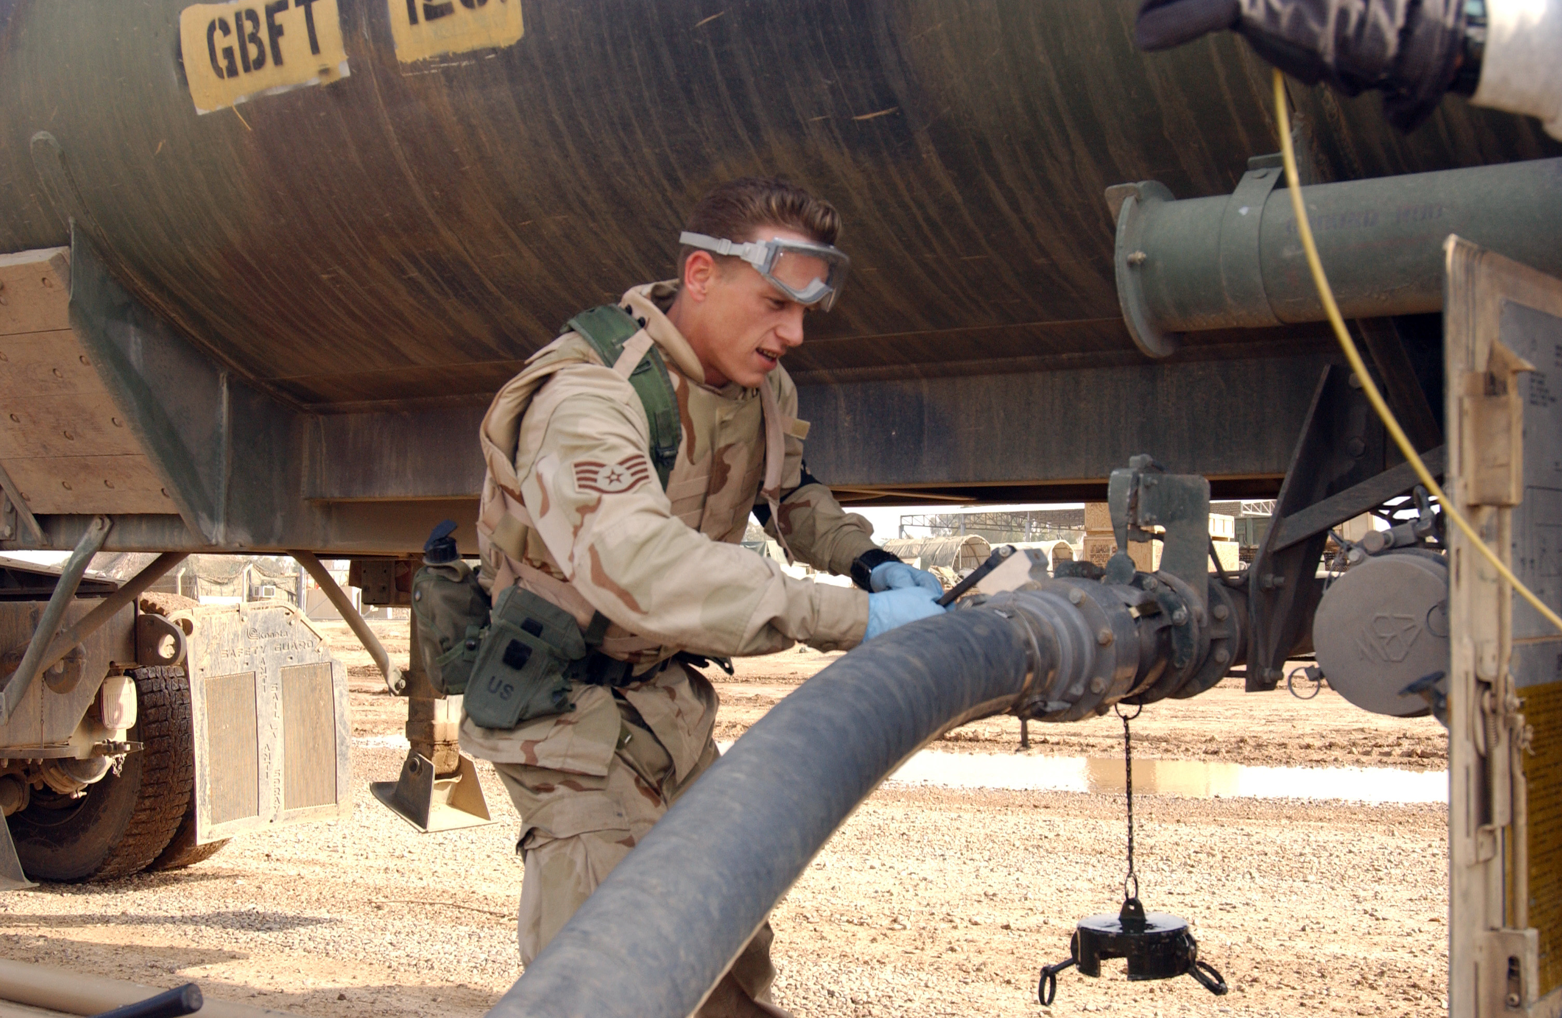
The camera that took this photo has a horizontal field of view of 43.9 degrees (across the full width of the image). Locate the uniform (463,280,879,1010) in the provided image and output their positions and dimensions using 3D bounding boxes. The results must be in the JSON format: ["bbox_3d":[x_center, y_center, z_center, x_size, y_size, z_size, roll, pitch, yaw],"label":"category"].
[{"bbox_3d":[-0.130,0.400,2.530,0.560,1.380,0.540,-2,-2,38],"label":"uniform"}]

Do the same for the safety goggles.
[{"bbox_3d":[-0.019,-0.312,2.450,0.210,0.095,0.170,18,8,28],"label":"safety goggles"}]

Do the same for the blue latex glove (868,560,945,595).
[{"bbox_3d":[0.165,0.098,2.530,0.150,0.080,0.095,21,5,15],"label":"blue latex glove"}]

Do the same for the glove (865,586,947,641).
[{"bbox_3d":[0.157,0.132,2.450,0.155,0.085,0.095,3,-3,-21],"label":"glove"}]

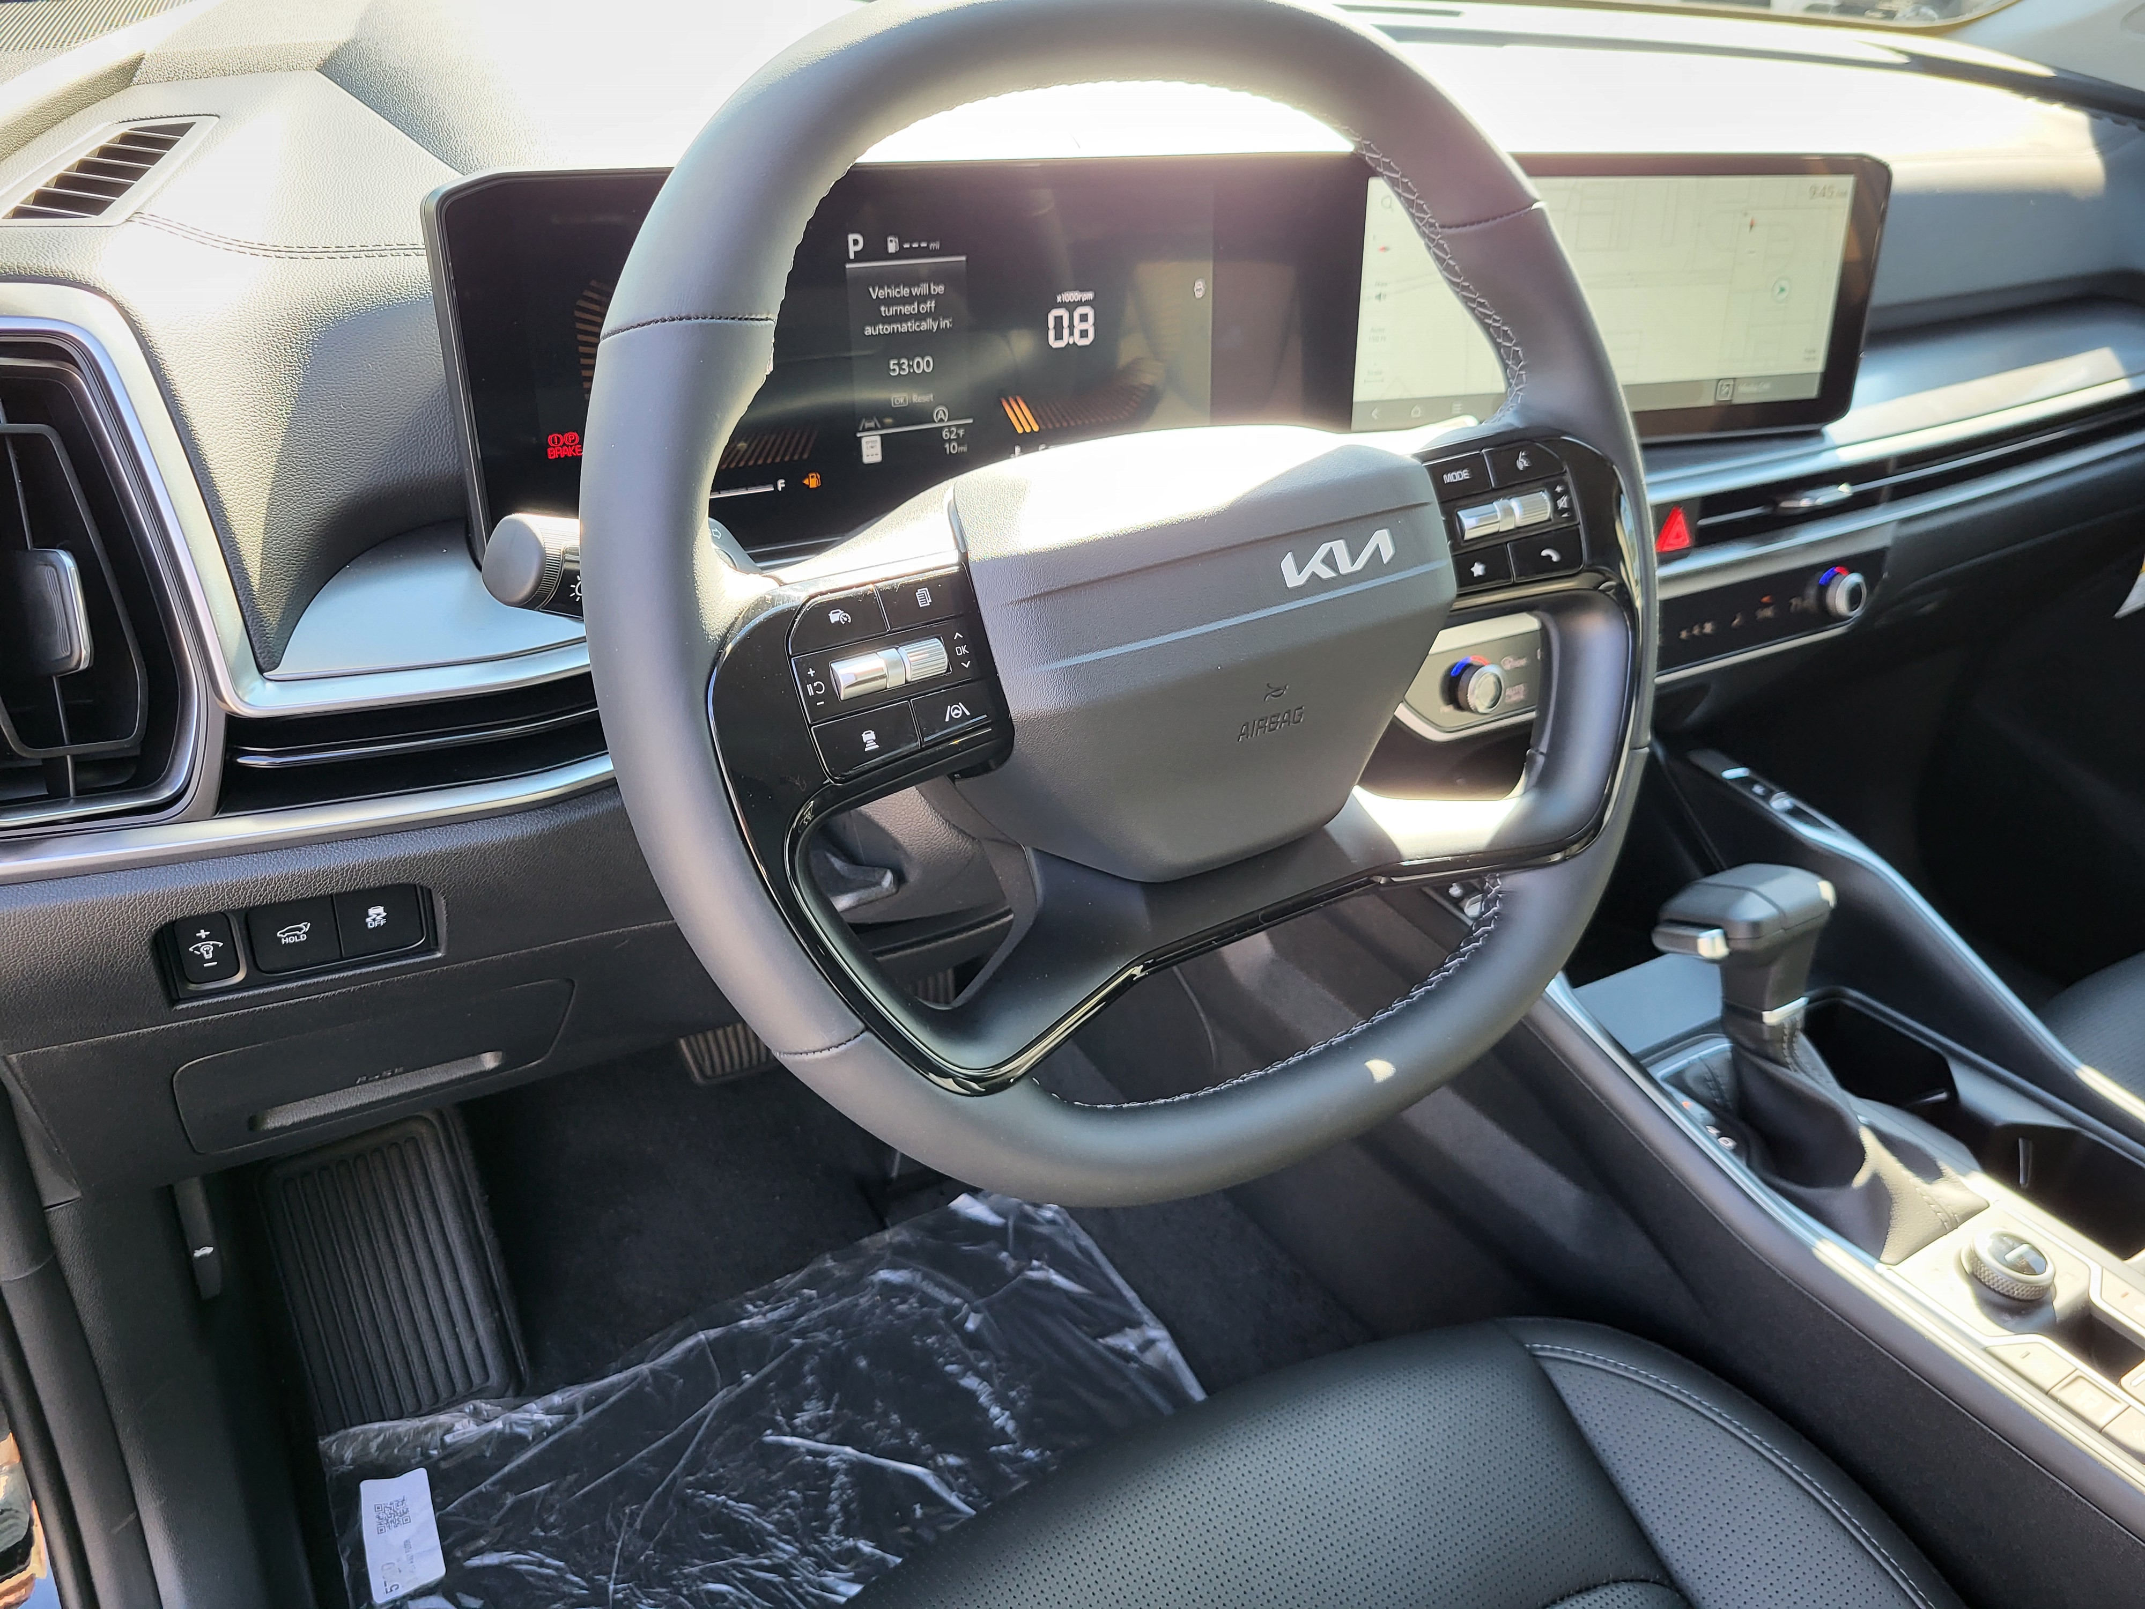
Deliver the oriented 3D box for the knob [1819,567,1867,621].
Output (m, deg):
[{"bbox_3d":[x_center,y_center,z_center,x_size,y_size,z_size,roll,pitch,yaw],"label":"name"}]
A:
[{"bbox_3d":[0.406,-0.110,0.848,0.026,0.026,0.019,-11,16,-27],"label":"knob"}]

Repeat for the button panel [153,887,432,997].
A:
[{"bbox_3d":[-0.262,0.046,0.550,0.084,0.029,0.018,-11,24,-27],"label":"button panel"}]

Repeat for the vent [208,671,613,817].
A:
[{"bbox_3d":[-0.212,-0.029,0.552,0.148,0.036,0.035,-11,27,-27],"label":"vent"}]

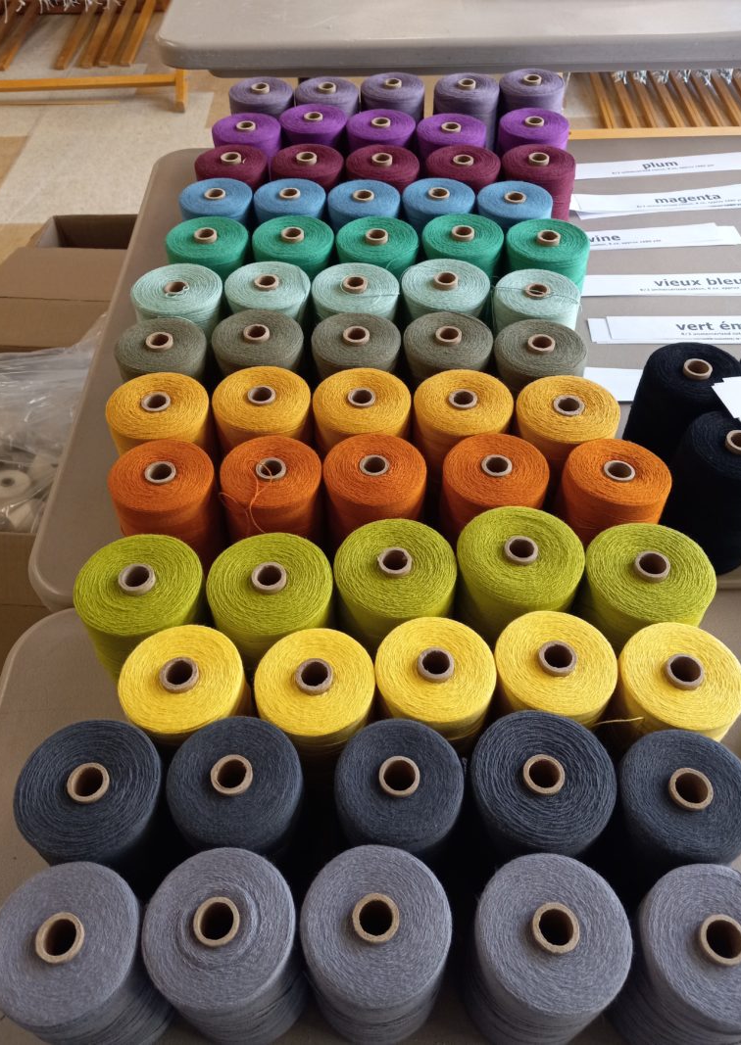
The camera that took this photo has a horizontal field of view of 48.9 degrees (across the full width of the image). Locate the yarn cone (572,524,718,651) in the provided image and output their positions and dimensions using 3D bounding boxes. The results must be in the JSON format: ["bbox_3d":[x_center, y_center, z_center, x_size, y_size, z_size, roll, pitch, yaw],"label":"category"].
[{"bbox_3d":[0.176,0.062,0.545,0.080,0.109,0.080,-2,49,0],"label":"yarn cone"}]

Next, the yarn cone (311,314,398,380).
[{"bbox_3d":[-0.011,-0.117,0.697,0.073,0.104,0.073,-1,49,0],"label":"yarn cone"}]

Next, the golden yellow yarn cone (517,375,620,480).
[{"bbox_3d":[0.147,-0.051,0.643,0.076,0.110,0.076,-2,48,0],"label":"golden yellow yarn cone"}]

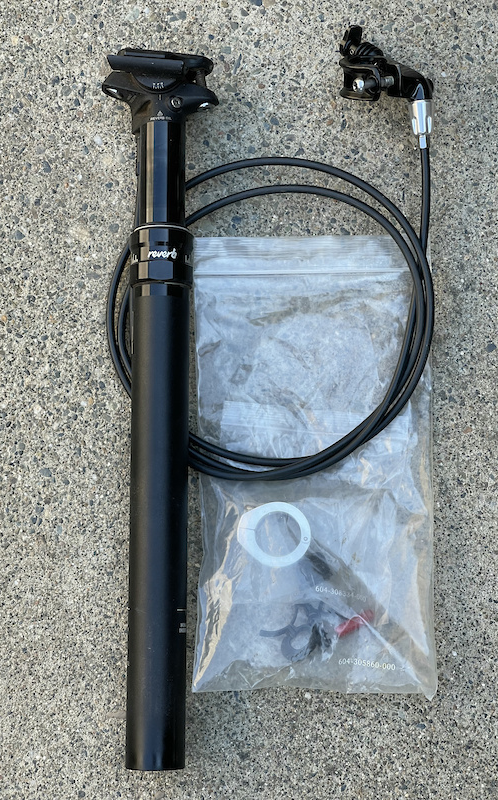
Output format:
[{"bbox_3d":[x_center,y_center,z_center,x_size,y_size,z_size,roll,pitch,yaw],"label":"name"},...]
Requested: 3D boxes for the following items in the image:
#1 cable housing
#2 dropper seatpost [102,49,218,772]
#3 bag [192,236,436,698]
[{"bbox_3d":[0.011,-0.048,0.818,0.181,0.022,0.185,0,82,0],"label":"cable housing"},{"bbox_3d":[-0.049,-0.001,0.803,0.064,0.047,0.394,0,82,0],"label":"dropper seatpost"},{"bbox_3d":[0.036,0.032,0.807,0.134,0.020,0.254,0,82,0],"label":"bag"}]

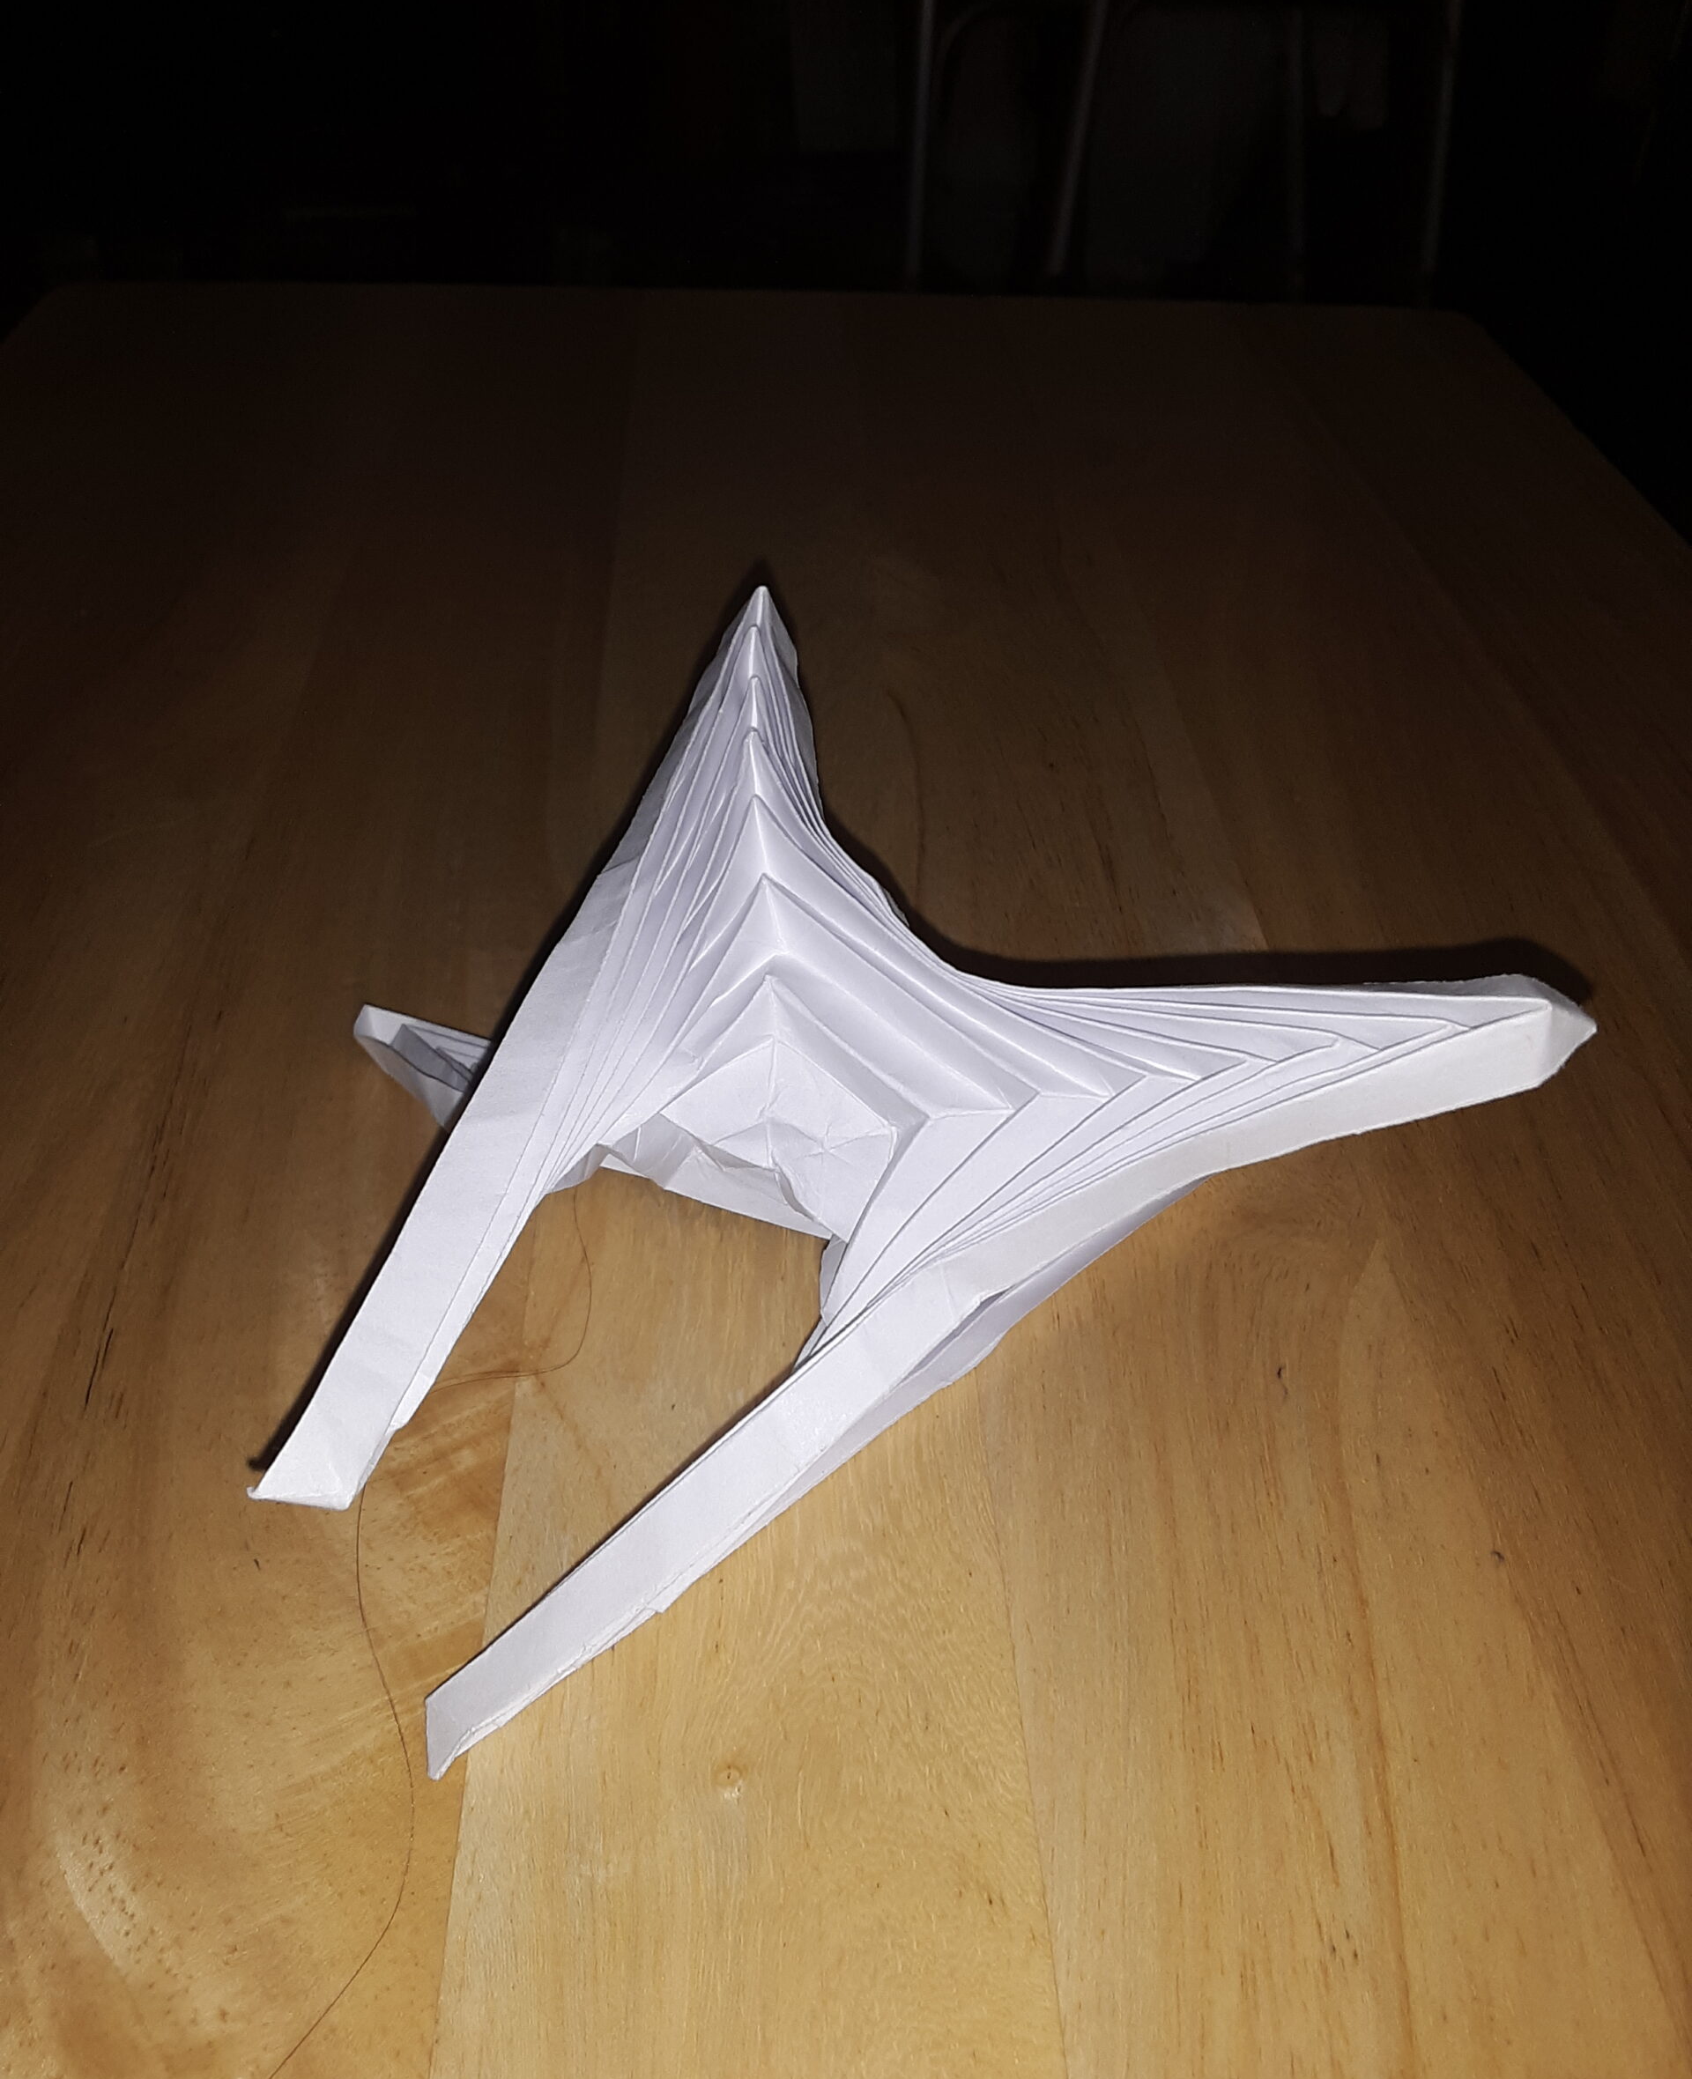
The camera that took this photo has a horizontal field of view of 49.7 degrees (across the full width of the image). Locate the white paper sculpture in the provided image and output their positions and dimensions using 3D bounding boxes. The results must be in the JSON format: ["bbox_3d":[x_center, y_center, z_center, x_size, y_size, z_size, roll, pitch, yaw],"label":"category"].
[{"bbox_3d":[-0.020,-0.002,0.380,0.235,0.100,0.225,-14,42,-20],"label":"white paper sculpture"}]

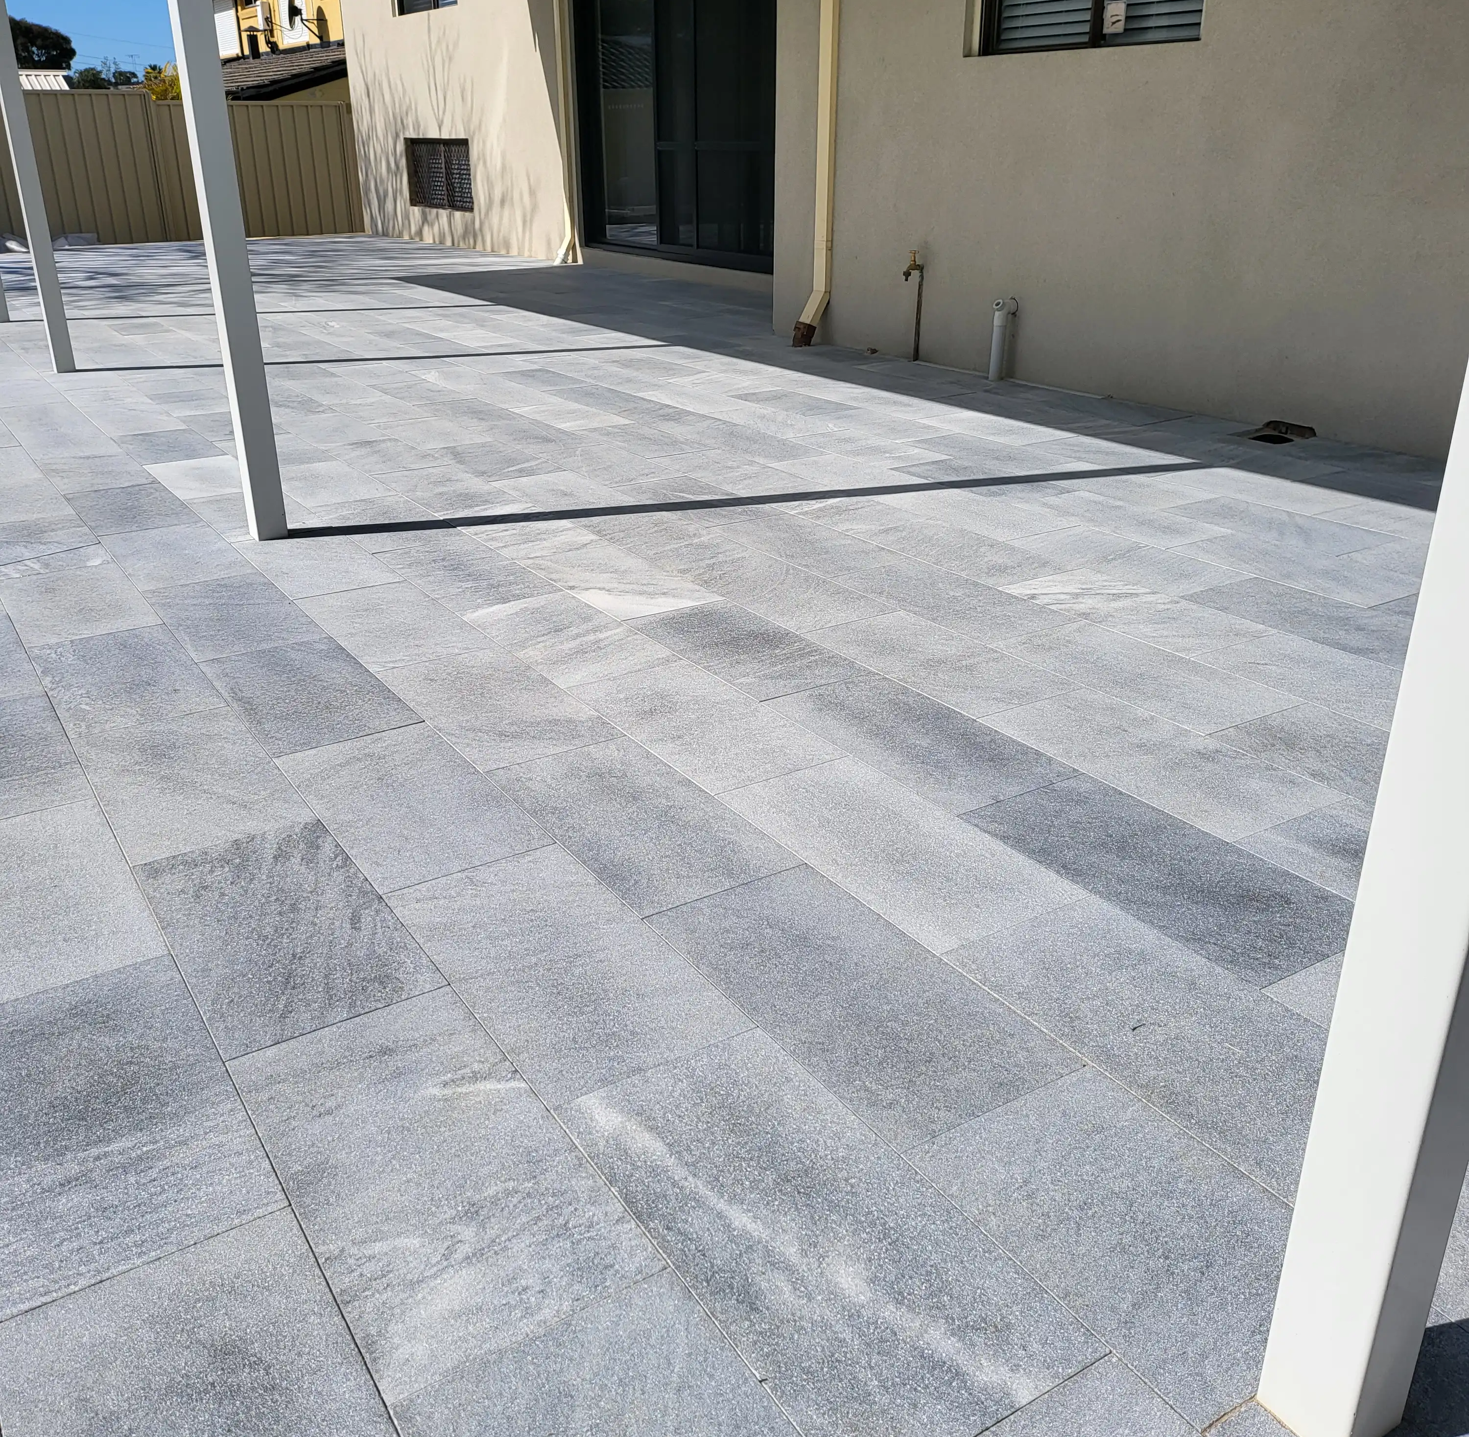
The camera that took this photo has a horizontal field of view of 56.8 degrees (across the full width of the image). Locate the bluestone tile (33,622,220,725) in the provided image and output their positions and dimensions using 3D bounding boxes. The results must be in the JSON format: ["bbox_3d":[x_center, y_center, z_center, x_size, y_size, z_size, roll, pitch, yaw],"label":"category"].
[{"bbox_3d":[-1.325,-0.083,2.952,0.300,0.024,0.600,-15,27,-29],"label":"bluestone tile"}]

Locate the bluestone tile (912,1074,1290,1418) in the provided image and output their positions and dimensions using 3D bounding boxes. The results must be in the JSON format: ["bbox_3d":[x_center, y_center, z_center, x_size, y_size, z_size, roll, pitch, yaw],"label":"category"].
[{"bbox_3d":[0.434,0.547,1.467,0.300,0.020,0.427,-15,27,-29],"label":"bluestone tile"}]

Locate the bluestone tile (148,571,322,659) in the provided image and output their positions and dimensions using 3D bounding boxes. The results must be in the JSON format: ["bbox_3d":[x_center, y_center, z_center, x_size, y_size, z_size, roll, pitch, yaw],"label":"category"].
[{"bbox_3d":[-1.228,-0.246,3.326,0.300,0.024,0.600,-15,27,-29],"label":"bluestone tile"}]

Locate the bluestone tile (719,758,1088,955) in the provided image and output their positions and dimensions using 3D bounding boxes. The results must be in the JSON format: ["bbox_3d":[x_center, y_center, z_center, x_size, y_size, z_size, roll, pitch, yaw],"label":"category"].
[{"bbox_3d":[0.255,0.214,2.235,0.300,0.020,0.601,-15,27,-29],"label":"bluestone tile"}]

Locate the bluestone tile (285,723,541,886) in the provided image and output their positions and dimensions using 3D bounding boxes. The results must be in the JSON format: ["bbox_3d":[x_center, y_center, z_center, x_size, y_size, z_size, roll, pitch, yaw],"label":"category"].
[{"bbox_3d":[-0.578,0.151,2.393,0.300,0.024,0.600,-15,27,-29],"label":"bluestone tile"}]

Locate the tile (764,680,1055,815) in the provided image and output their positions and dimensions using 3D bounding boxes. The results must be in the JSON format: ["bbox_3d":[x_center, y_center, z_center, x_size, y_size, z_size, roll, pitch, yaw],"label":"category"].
[{"bbox_3d":[0.343,0.046,2.612,0.300,0.024,0.600,-15,27,-29],"label":"tile"}]

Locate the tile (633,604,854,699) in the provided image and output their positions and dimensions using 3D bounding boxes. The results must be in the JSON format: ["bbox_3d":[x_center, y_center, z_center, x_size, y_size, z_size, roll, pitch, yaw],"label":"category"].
[{"bbox_3d":[0.018,-0.153,3.078,0.300,0.024,0.600,-15,27,-29],"label":"tile"}]

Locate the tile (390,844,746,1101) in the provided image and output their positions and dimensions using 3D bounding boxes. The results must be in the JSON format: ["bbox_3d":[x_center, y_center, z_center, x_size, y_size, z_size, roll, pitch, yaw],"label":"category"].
[{"bbox_3d":[-0.255,0.348,1.931,0.300,0.024,0.600,-15,27,-29],"label":"tile"}]

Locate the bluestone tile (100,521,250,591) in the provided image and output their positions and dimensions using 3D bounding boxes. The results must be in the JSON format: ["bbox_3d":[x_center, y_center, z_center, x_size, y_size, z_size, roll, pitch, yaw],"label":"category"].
[{"bbox_3d":[-1.557,-0.449,3.807,0.300,0.020,0.601,-15,27,-29],"label":"bluestone tile"}]

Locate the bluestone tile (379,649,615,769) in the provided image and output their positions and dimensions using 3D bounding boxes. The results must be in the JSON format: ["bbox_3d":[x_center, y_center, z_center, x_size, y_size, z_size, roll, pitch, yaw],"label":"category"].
[{"bbox_3d":[-0.497,-0.024,2.802,0.300,0.020,0.601,-15,27,-29],"label":"bluestone tile"}]

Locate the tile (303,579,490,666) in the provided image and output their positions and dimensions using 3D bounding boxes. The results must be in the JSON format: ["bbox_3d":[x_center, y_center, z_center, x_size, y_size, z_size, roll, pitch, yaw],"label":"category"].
[{"bbox_3d":[-0.823,-0.223,3.269,0.300,0.020,0.601,-15,27,-29],"label":"tile"}]

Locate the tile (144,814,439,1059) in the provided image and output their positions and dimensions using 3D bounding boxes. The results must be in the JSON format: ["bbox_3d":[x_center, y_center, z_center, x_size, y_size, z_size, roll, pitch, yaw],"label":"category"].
[{"bbox_3d":[-0.677,0.313,2.023,0.300,0.024,0.600,-15,27,-29],"label":"tile"}]

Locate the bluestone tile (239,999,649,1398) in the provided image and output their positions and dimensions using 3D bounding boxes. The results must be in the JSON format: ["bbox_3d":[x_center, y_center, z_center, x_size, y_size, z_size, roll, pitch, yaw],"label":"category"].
[{"bbox_3d":[-0.354,0.510,1.560,0.300,0.024,0.600,-15,27,-29],"label":"bluestone tile"}]

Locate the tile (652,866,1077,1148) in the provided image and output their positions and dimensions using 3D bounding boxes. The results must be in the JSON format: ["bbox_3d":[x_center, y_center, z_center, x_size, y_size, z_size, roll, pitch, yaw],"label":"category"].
[{"bbox_3d":[0.155,0.376,1.867,0.300,0.020,0.601,-15,27,-29],"label":"tile"}]

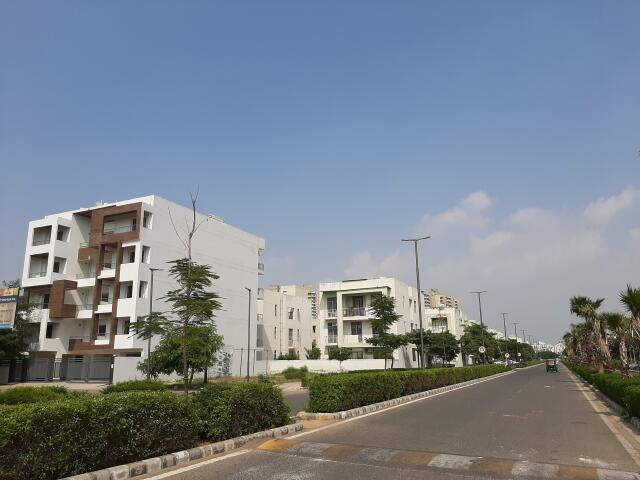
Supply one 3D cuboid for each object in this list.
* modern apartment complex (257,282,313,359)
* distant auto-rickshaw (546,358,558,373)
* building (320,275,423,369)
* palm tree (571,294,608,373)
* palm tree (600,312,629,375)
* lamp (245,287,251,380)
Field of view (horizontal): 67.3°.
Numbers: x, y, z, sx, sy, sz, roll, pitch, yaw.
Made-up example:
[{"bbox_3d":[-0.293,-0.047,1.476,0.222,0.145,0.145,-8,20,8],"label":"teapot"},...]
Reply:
[{"bbox_3d":[-9.029,13.413,71.584,10.300,12.500,14.200,-7,-16,25],"label":"modern apartment complex"},{"bbox_3d":[30.083,16.260,62.402,1.350,1.720,2.700,-7,-16,25],"label":"distant auto-rickshaw"},{"bbox_3d":[7.009,11.770,63.063,9.900,11.100,13.000,-7,-16,25],"label":"building"},{"bbox_3d":[26.491,9.152,46.406,3.300,7.500,3.300,-7,-16,25],"label":"palm tree"},{"bbox_3d":[24.285,8.491,39.034,2.400,5.200,2.400,-7,-16,25],"label":"palm tree"},{"bbox_3d":[-6.065,7.733,39.756,0.180,7.750,0.850,-7,-16,25],"label":"lamp"}]

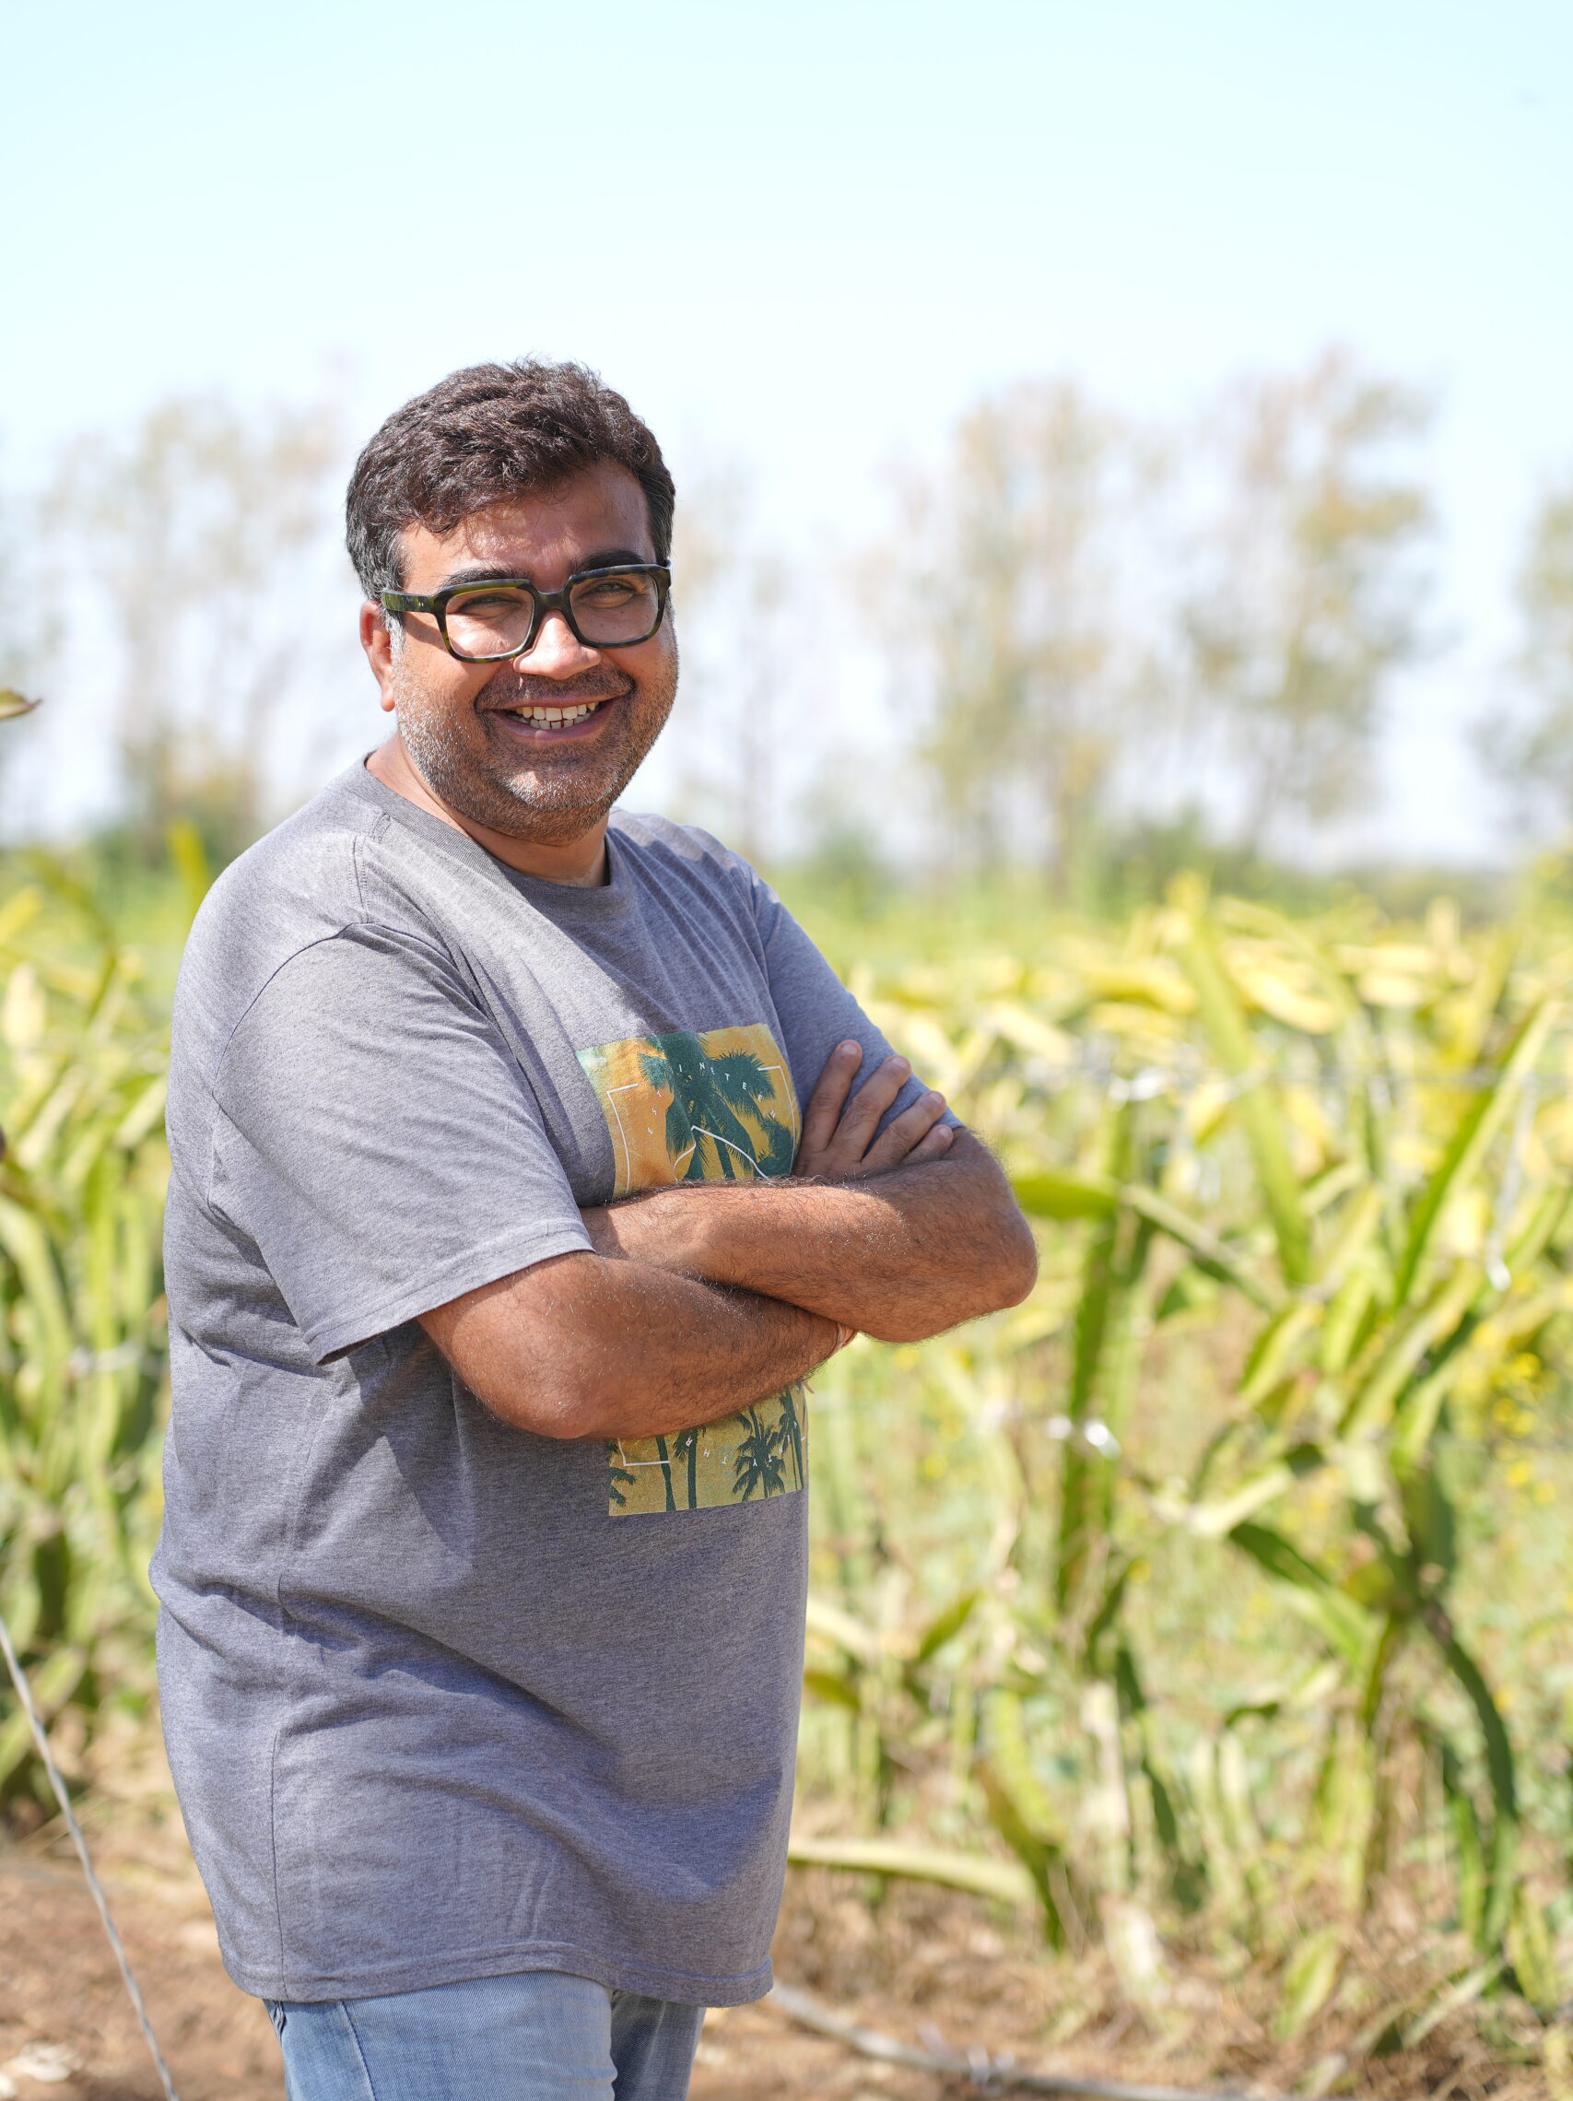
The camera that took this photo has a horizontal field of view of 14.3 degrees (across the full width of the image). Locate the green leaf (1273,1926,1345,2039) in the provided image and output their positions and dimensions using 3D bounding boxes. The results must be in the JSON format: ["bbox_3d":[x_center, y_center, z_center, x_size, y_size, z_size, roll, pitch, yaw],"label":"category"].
[{"bbox_3d":[0.647,1.155,7.800,0.060,0.150,0.050,25,0,0],"label":"green leaf"}]

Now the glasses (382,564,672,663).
[{"bbox_3d":[-0.149,-0.230,3.373,0.145,0.050,0.140,-6,2,-22],"label":"glasses"}]

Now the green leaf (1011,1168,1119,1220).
[{"bbox_3d":[0.354,0.186,8.100,0.150,0.060,0.060,5,0,0],"label":"green leaf"}]

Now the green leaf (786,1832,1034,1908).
[{"bbox_3d":[0.156,1.064,8.150,0.330,0.070,0.070,10,0,0],"label":"green leaf"}]

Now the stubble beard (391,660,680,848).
[{"bbox_3d":[-0.136,-0.159,3.330,0.145,0.105,0.120,-6,2,-22],"label":"stubble beard"}]

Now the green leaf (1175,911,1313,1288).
[{"bbox_3d":[0.582,0.062,8.000,0.075,0.500,0.070,-16,0,0],"label":"green leaf"}]

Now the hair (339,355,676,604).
[{"bbox_3d":[-0.148,-0.302,3.390,0.165,0.145,0.200,-6,2,-22],"label":"hair"}]

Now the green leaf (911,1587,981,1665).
[{"bbox_3d":[0.210,0.757,8.300,0.050,0.130,0.050,37,0,0],"label":"green leaf"}]

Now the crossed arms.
[{"bbox_3d":[-0.030,0.099,3.270,0.250,0.215,0.420,1,2,37],"label":"crossed arms"}]

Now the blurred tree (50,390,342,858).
[{"bbox_3d":[-5.647,-3.771,60.000,2.800,5.200,2.600,0,2,0],"label":"blurred tree"}]

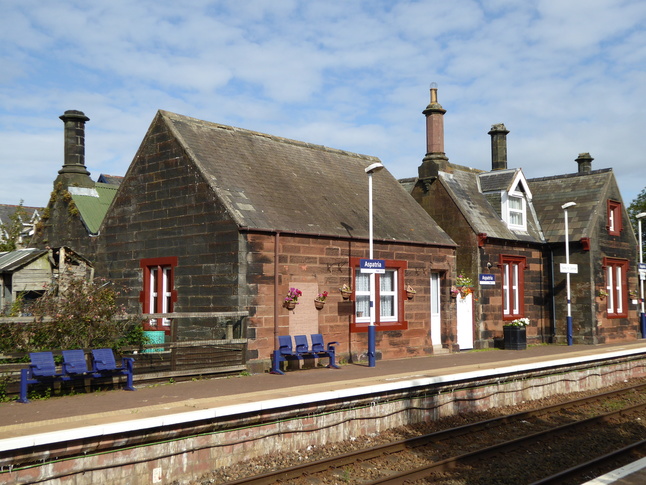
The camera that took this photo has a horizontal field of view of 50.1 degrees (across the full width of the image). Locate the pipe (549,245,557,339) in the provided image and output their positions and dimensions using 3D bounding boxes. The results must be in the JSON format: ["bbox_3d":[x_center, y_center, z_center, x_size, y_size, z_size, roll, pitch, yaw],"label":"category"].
[{"bbox_3d":[9.859,2.207,29.648,0.130,4.180,0.130,4,-6,-44],"label":"pipe"}]

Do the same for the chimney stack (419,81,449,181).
[{"bbox_3d":[4.416,-4.373,27.206,0.950,3.900,0.950,4,-6,-45],"label":"chimney stack"}]

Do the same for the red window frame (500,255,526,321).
[{"bbox_3d":[7.356,1.740,26.702,1.900,2.460,0.200,4,-6,-45],"label":"red window frame"}]

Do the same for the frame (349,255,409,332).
[{"bbox_3d":[1.769,1.659,21.623,2.580,2.240,0.180,4,-6,-44],"label":"frame"}]

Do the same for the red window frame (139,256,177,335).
[{"bbox_3d":[-4.726,1.542,19.973,0.200,2.150,1.920,4,-6,-45],"label":"red window frame"}]

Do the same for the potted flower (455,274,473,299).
[{"bbox_3d":[5.016,1.553,24.454,0.900,0.860,0.340,4,-6,-45],"label":"potted flower"}]

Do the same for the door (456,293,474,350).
[{"bbox_3d":[5.066,2.793,24.525,1.030,2.020,0.080,4,-6,-45],"label":"door"}]

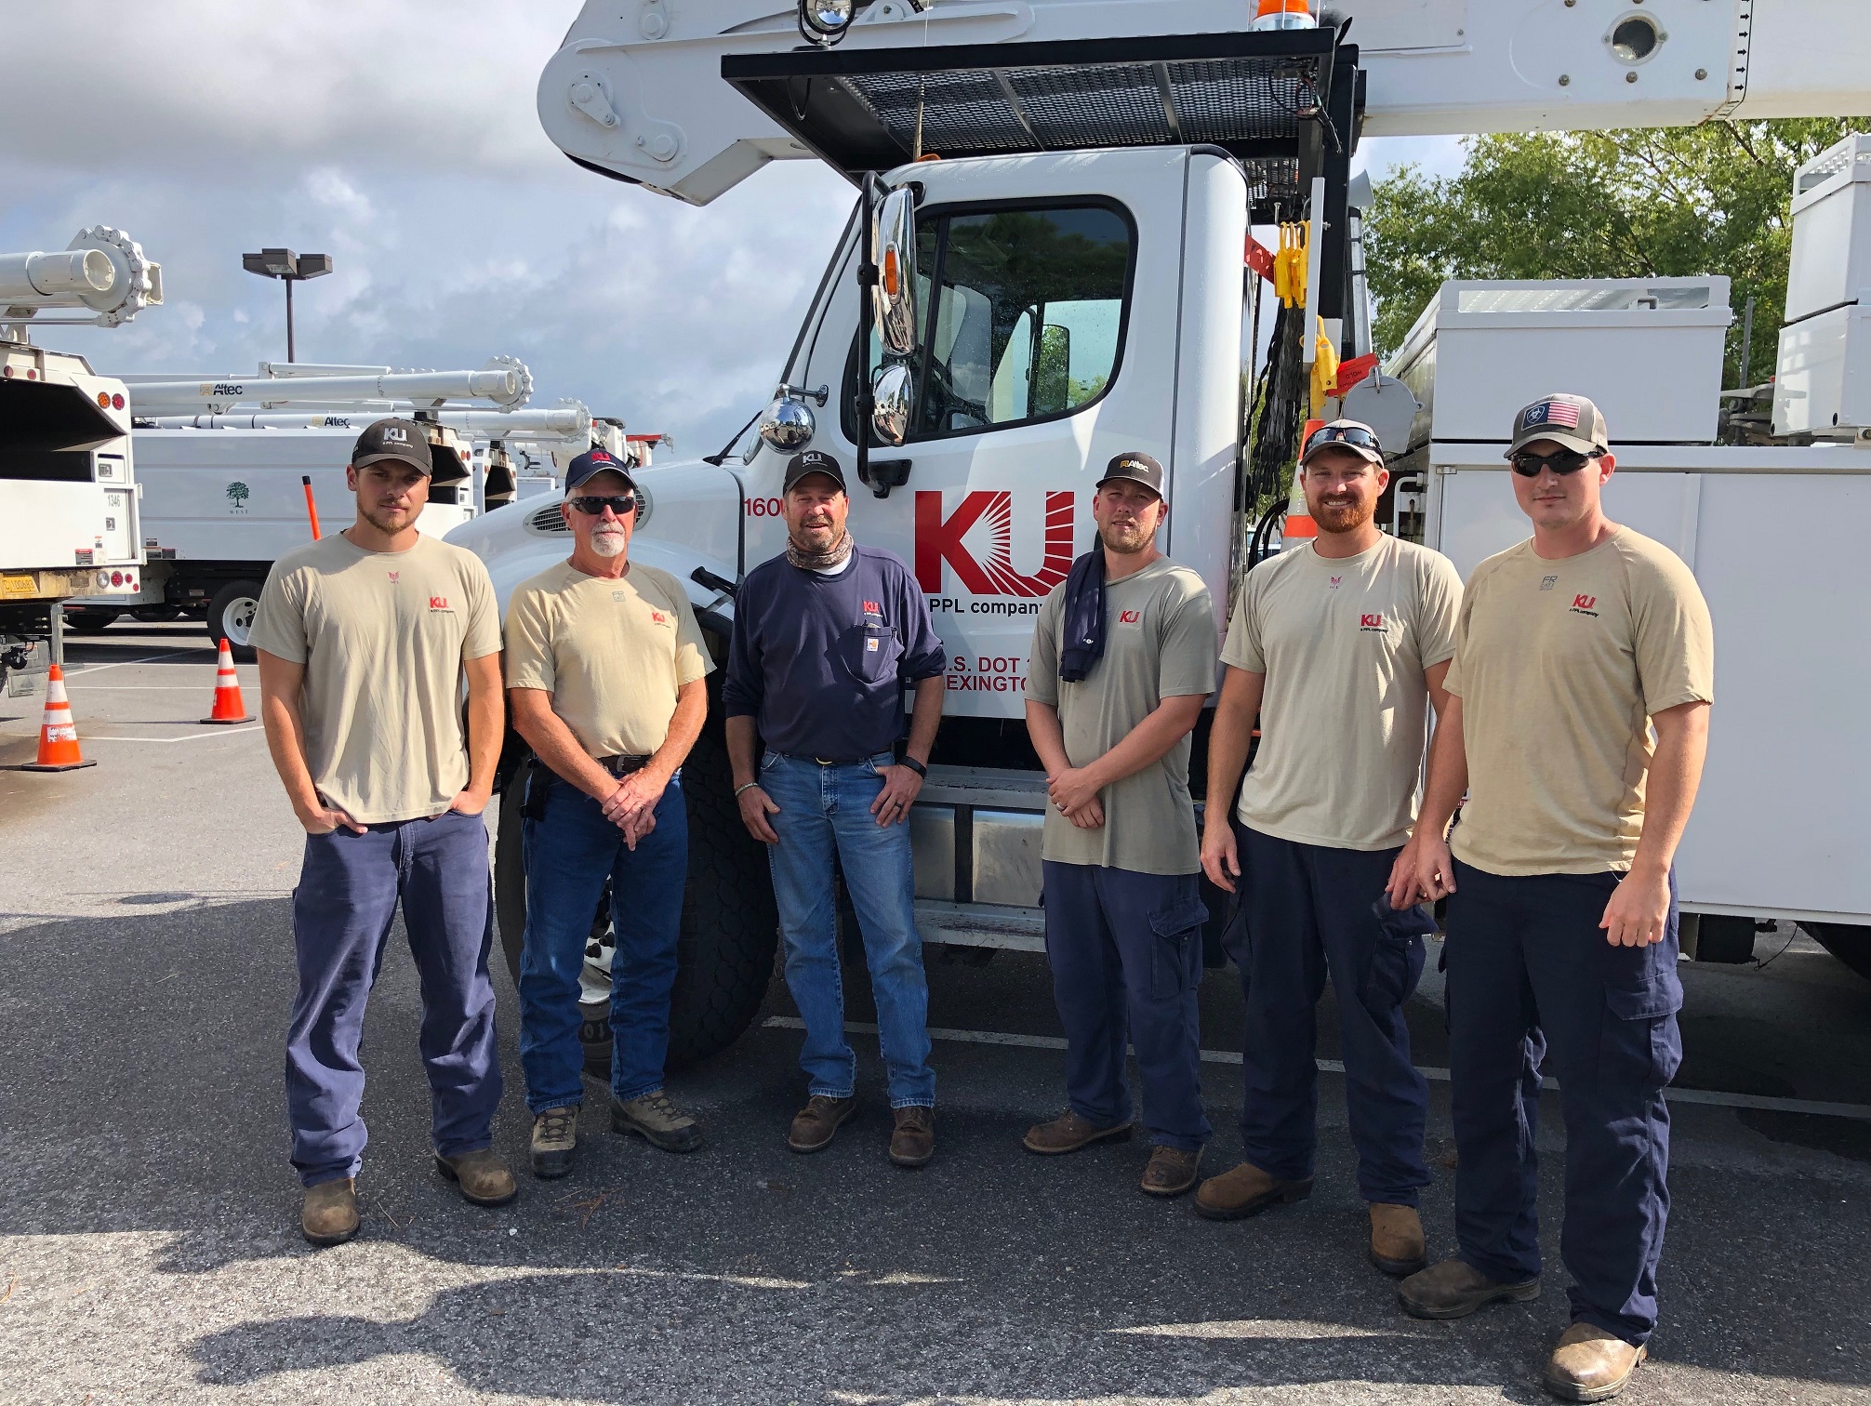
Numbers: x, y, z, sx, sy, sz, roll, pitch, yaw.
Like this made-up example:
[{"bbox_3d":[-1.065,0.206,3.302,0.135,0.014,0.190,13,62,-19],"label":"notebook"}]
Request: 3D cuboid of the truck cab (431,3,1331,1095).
[{"bbox_3d":[-0.112,-0.459,5.450,2.970,2.950,2.420,2,6,13],"label":"truck cab"}]

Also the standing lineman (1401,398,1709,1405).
[{"bbox_3d":[1.227,0.338,2.986,0.620,1.860,0.460,4,6,25],"label":"standing lineman"}]

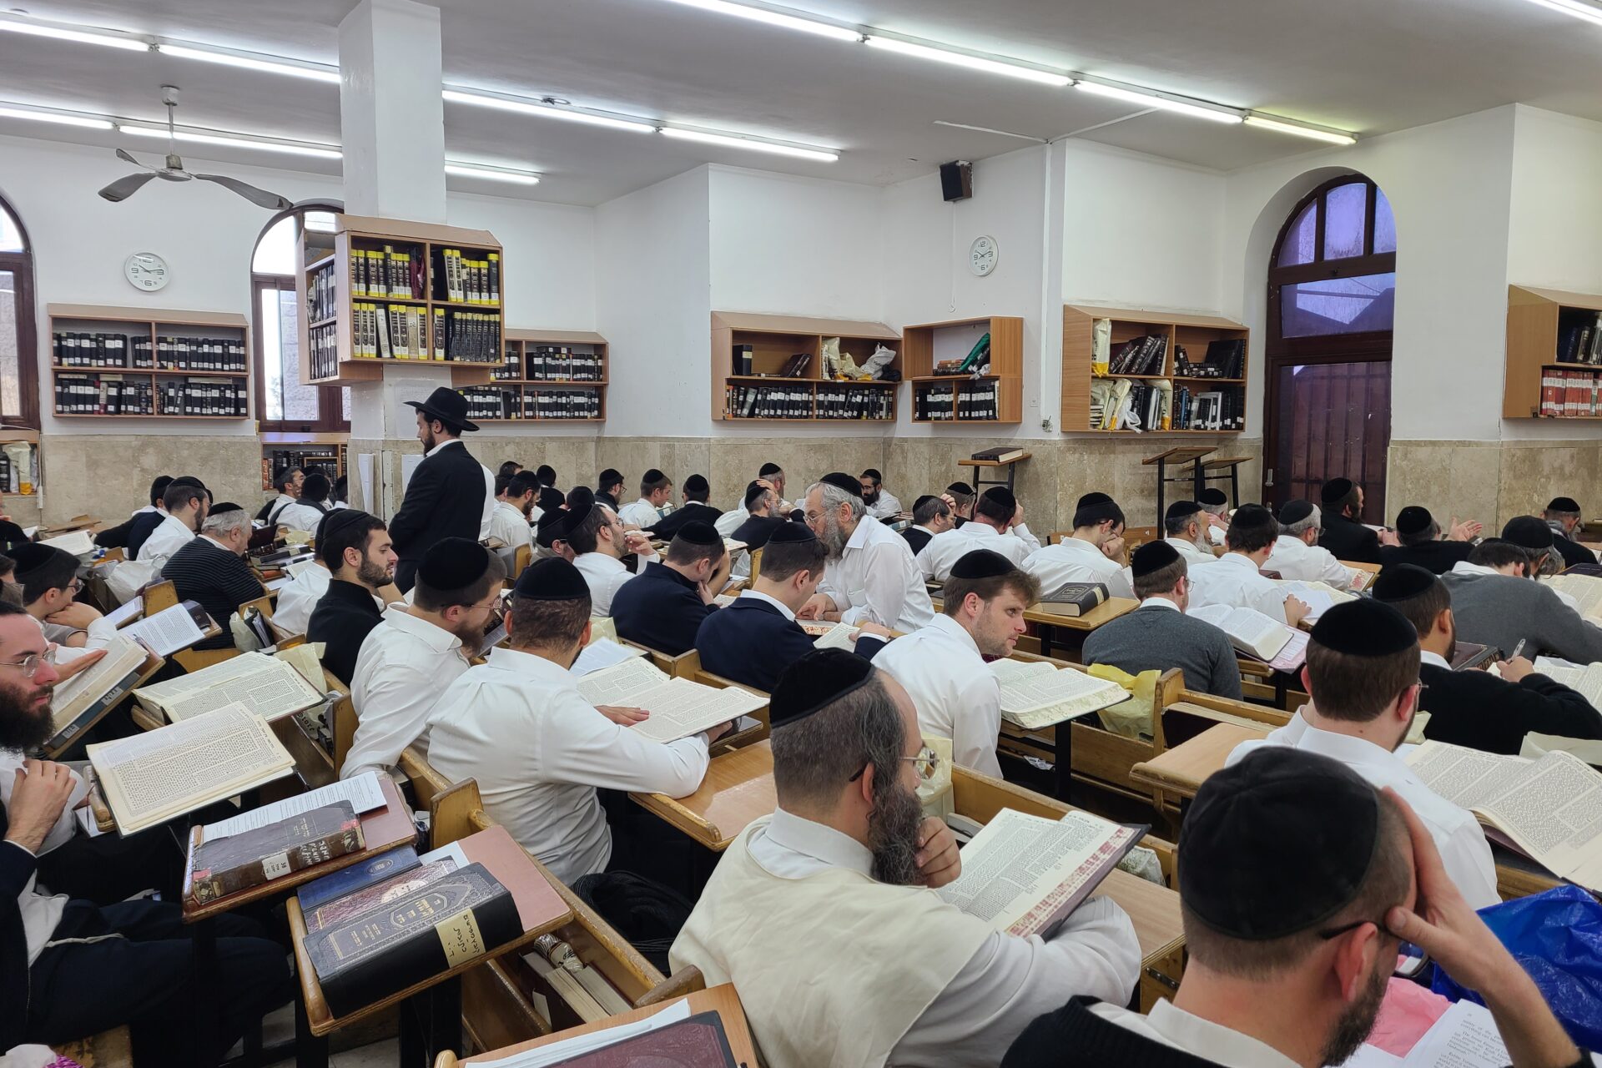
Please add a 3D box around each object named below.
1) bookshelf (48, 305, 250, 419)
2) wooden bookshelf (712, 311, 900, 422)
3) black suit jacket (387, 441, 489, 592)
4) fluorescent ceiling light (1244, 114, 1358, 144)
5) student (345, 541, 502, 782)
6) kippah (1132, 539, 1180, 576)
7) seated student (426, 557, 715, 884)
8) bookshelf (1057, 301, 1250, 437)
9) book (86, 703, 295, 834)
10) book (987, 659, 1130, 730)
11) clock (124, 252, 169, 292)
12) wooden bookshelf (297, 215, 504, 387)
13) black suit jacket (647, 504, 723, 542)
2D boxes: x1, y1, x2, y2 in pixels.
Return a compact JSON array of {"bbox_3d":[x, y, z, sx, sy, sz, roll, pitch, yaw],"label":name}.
[{"bbox_3d":[-4.864,-1.281,9.034,1.310,0.830,0.290,-3,5,-32],"label":"bookshelf"},{"bbox_3d":[0.062,-1.364,9.953,1.635,0.867,0.315,-3,5,-33],"label":"wooden bookshelf"},{"bbox_3d":[-1.686,-0.044,5.600,0.340,0.780,0.480,2,5,22],"label":"black suit jacket"},{"bbox_3d":[3.443,-2.771,8.247,1.190,0.090,0.070,-3,5,-32],"label":"fluorescent ceiling light"},{"bbox_3d":[-0.760,0.640,2.760,0.740,1.250,0.520,-3,5,-32],"label":"student"},{"bbox_3d":[1.137,0.078,3.850,0.170,0.090,0.165,-28,18,-28],"label":"kippah"},{"bbox_3d":[-0.331,0.686,2.679,0.640,1.250,0.800,4,6,36],"label":"seated student"},{"bbox_3d":[2.741,-1.240,9.220,1.740,0.929,0.283,-3,5,-33],"label":"bookshelf"},{"bbox_3d":[-1.351,0.518,2.657,0.335,0.065,0.450,-19,24,-34],"label":"book"},{"bbox_3d":[0.619,0.427,3.369,0.355,0.050,0.460,-12,10,-28],"label":"book"},{"bbox_3d":[-5.209,-2.088,9.584,0.320,0.320,0.045,-3,5,-32],"label":"clock"},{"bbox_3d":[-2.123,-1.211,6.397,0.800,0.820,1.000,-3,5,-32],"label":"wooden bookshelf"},{"bbox_3d":[-0.719,0.088,7.609,0.540,0.560,0.420,-1,5,-8],"label":"black suit jacket"}]

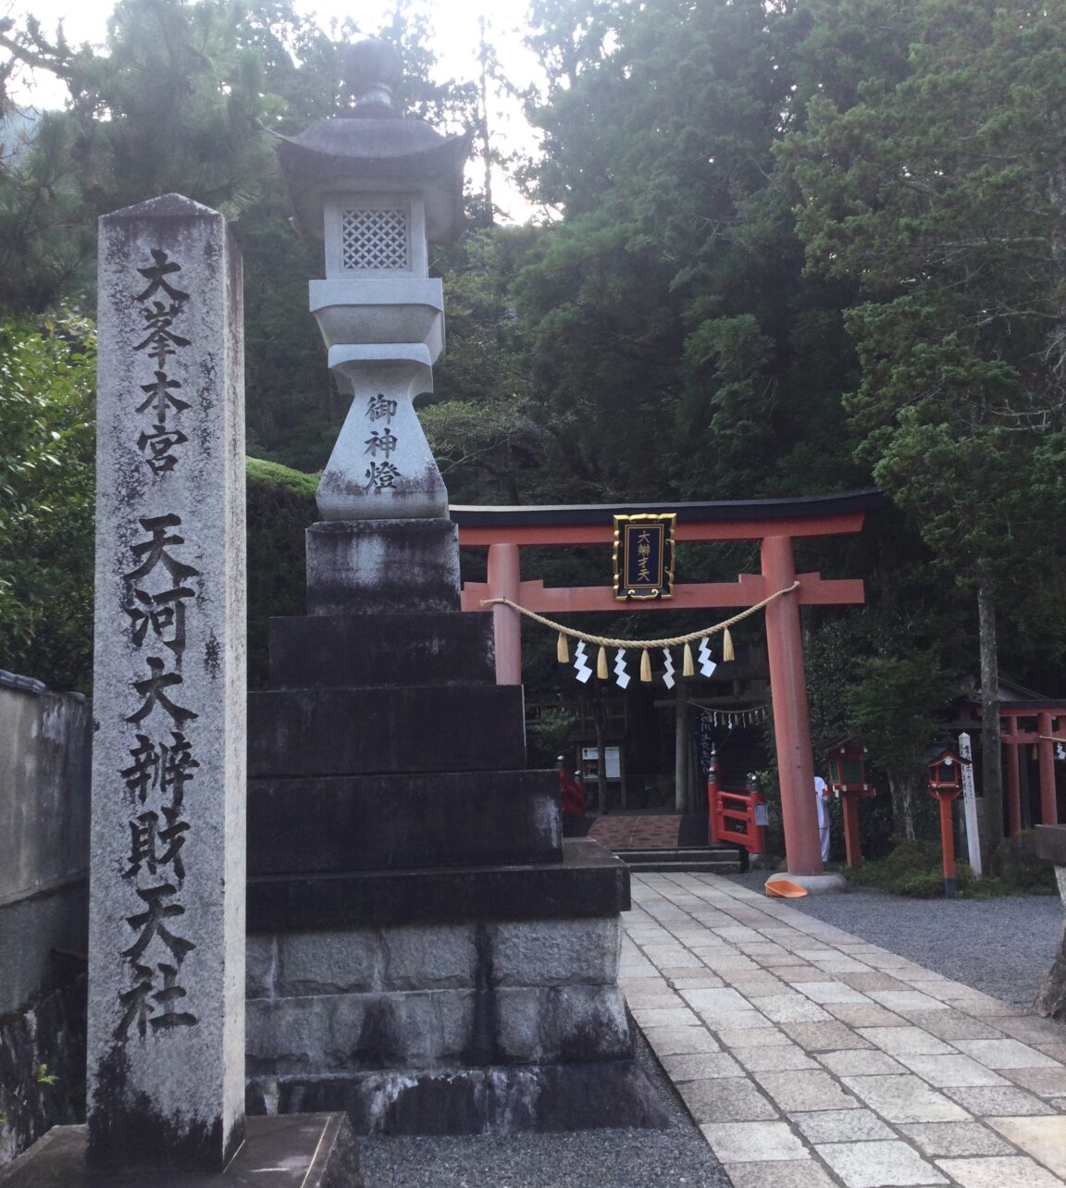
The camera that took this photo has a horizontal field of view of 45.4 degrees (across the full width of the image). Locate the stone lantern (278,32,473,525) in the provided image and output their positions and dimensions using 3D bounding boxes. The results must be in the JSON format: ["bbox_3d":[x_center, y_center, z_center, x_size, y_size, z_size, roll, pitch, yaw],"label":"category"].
[{"bbox_3d":[-0.866,-1.821,7.313,1.117,2.961,1.117,-2,-8,-2],"label":"stone lantern"}]

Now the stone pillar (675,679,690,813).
[{"bbox_3d":[3.471,3.526,29.604,0.298,3.104,0.285,0,-8,-2],"label":"stone pillar"}]

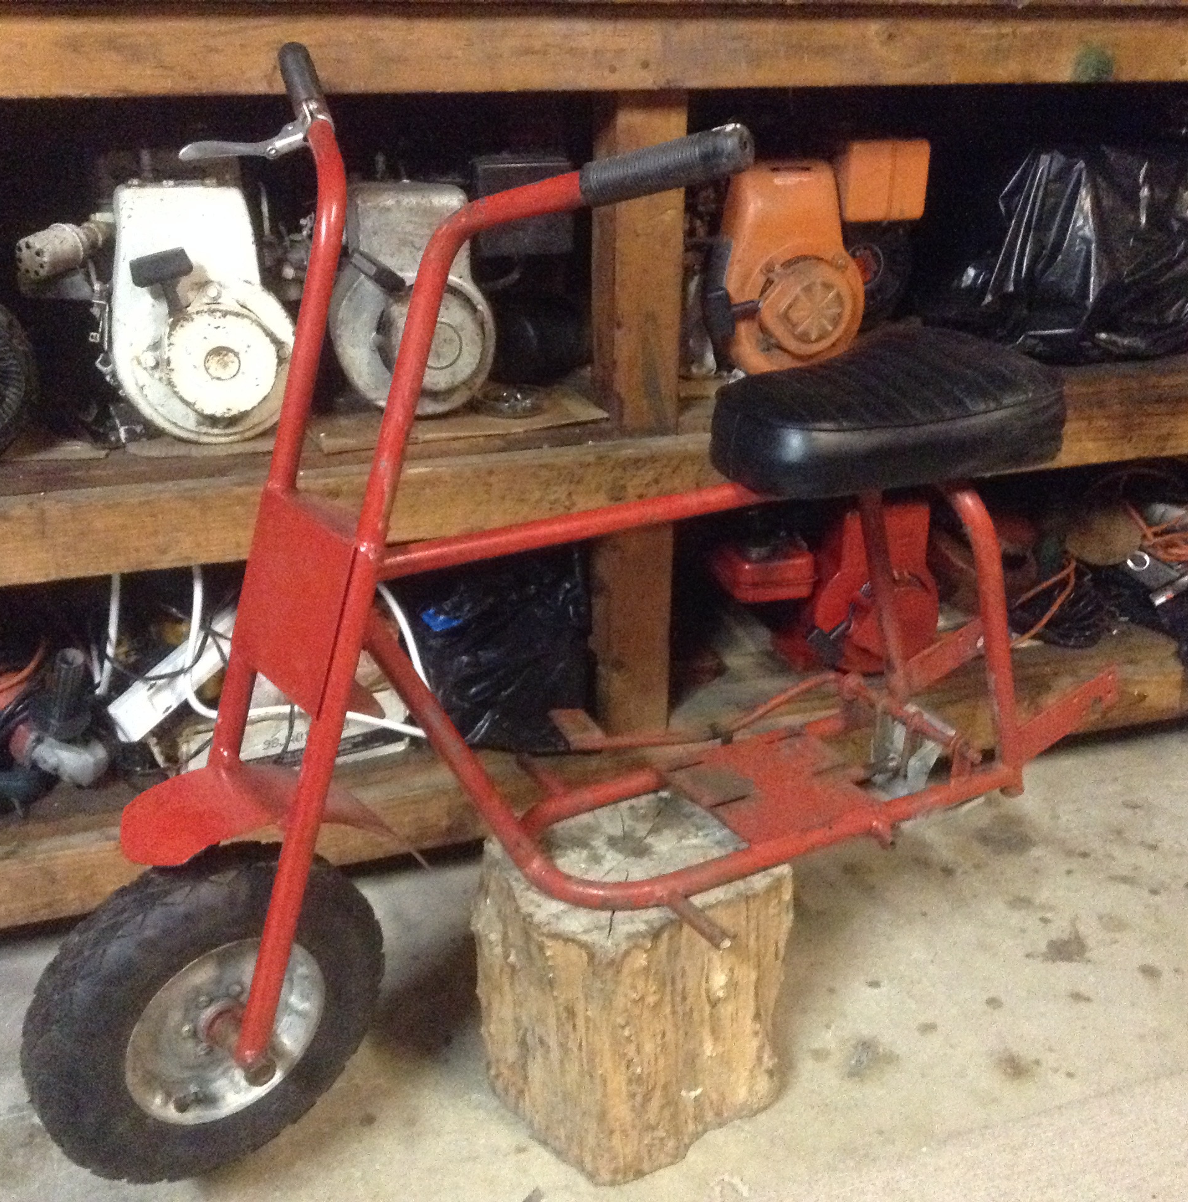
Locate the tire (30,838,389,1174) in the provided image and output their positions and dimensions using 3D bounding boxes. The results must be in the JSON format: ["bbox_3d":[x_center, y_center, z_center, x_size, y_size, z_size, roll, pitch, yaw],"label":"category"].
[{"bbox_3d":[-0.336,0.364,1.359,0.333,0.333,0.090,-15,30,-34],"label":"tire"}]

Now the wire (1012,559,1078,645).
[{"bbox_3d":[0.675,0.002,2.298,0.099,0.104,0.083,-7,23,-18],"label":"wire"}]

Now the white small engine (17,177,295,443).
[{"bbox_3d":[-0.528,-0.345,1.792,0.312,0.296,0.281,-10,24,-25],"label":"white small engine"}]

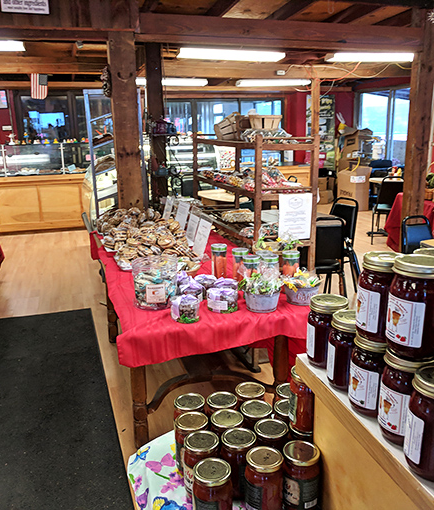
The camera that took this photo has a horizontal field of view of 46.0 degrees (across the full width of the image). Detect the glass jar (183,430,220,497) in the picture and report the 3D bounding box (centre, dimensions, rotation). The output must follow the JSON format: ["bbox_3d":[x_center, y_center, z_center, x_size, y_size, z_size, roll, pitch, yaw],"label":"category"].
[{"bbox_3d":[-0.029,0.440,1.055,0.078,0.124,0.078,-1,14,0],"label":"glass jar"}]

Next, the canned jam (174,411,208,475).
[{"bbox_3d":[-0.053,0.411,1.104,0.073,0.117,0.073,0,14,0],"label":"canned jam"}]

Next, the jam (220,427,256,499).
[{"bbox_3d":[0.048,0.450,1.099,0.078,0.130,0.078,-1,16,0],"label":"jam"}]

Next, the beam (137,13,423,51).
[{"bbox_3d":[0.750,-2.277,5.243,3.180,0.240,0.150,-6,16,-17],"label":"beam"}]

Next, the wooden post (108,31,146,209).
[{"bbox_3d":[-0.692,-0.595,4.109,0.190,2.199,0.190,-5,16,-17],"label":"wooden post"}]

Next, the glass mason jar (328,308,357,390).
[{"bbox_3d":[0.235,0.165,0.891,0.079,0.128,0.079,7,16,24],"label":"glass mason jar"}]

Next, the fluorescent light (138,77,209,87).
[{"bbox_3d":[-0.718,-2.440,7.200,1.220,0.090,0.180,-6,16,-17],"label":"fluorescent light"}]

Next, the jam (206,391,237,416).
[{"bbox_3d":[0.014,0.411,1.240,0.078,0.130,0.078,-8,17,-26],"label":"jam"}]

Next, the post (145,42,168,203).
[{"bbox_3d":[-0.687,-1.215,5.888,0.180,2.440,0.180,-5,16,-17],"label":"post"}]

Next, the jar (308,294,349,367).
[{"bbox_3d":[0.209,0.140,0.958,0.080,0.128,0.080,0,16,6],"label":"jar"}]

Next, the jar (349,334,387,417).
[{"bbox_3d":[0.253,0.185,0.814,0.079,0.128,0.079,0,14,0],"label":"jar"}]

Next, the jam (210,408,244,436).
[{"bbox_3d":[0.023,0.408,1.115,0.073,0.117,0.073,0,14,0],"label":"jam"}]

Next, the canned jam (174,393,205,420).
[{"bbox_3d":[-0.062,0.404,1.204,0.078,0.130,0.078,-2,16,-4],"label":"canned jam"}]

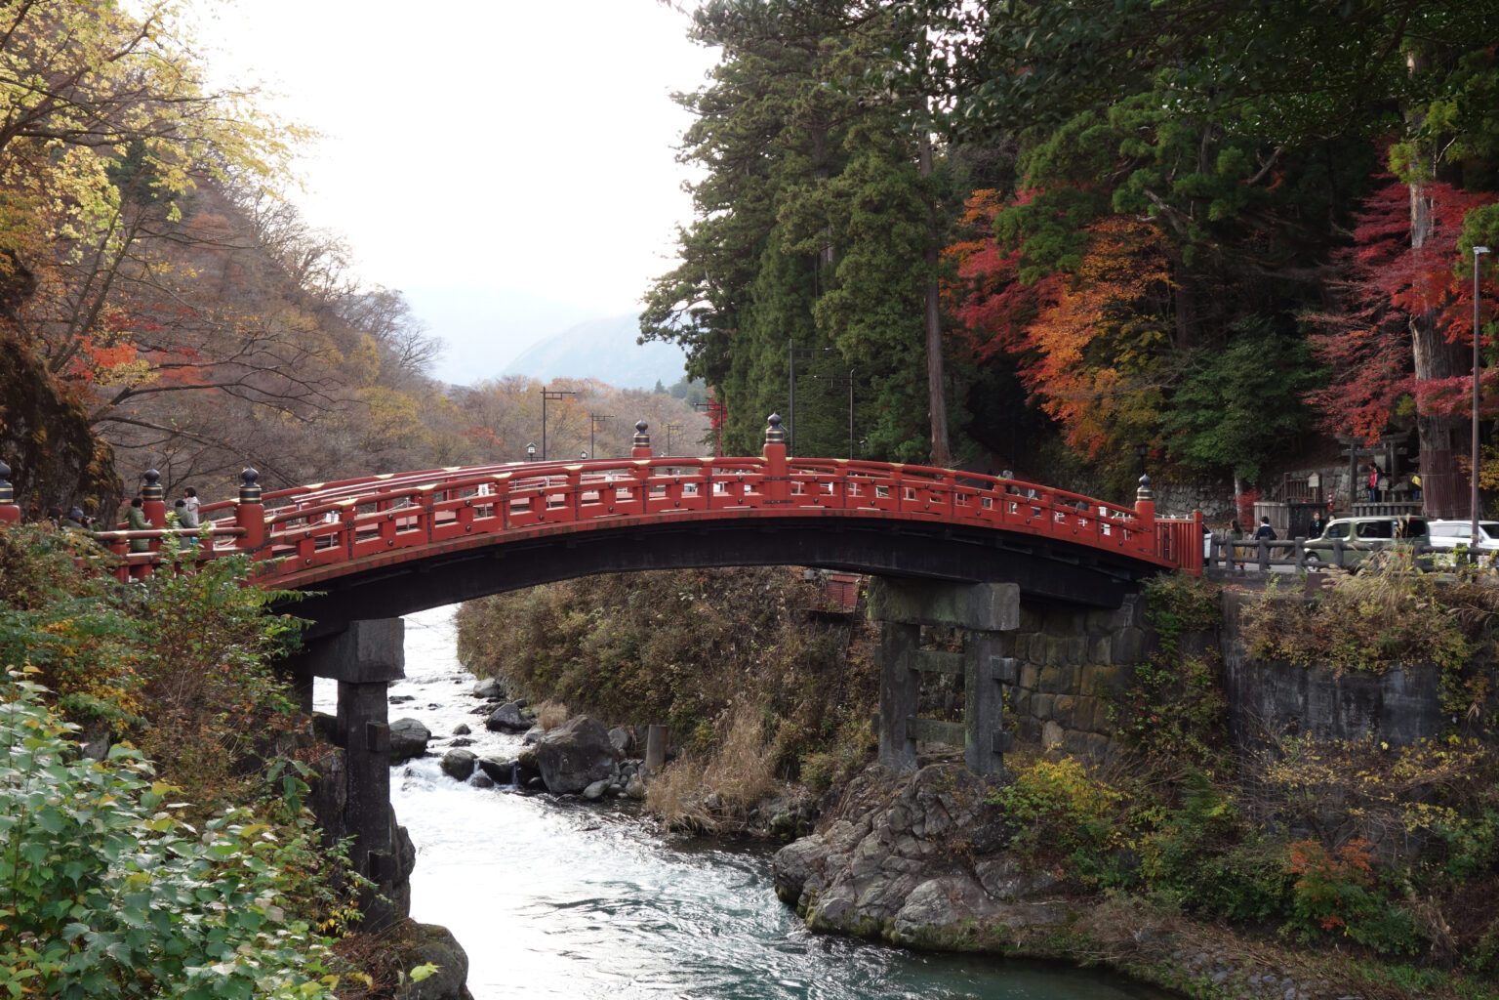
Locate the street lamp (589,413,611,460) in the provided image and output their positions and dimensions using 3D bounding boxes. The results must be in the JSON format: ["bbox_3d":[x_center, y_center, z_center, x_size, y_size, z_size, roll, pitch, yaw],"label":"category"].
[{"bbox_3d":[-11.100,-2.700,140.000,1.900,7.400,0.200,0,0,0],"label":"street lamp"}]

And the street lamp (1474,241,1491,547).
[{"bbox_3d":[19.600,-2.300,50.200,0.700,8.900,0.250,0,0,-37],"label":"street lamp"}]

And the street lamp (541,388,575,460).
[{"bbox_3d":[-10.300,-2.400,100.000,1.900,7.400,0.200,0,0,0],"label":"street lamp"}]

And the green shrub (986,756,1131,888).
[{"bbox_3d":[8.200,8.550,50.200,3.700,3.300,2.900,0,0,0],"label":"green shrub"}]

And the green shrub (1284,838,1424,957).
[{"bbox_3d":[13.500,8.800,42.200,3.000,2.600,2.400,0,0,0],"label":"green shrub"}]

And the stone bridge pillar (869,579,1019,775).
[{"bbox_3d":[5.700,5.150,55.600,1.100,5.650,5.600,0,0,-37],"label":"stone bridge pillar"}]

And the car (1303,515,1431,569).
[{"bbox_3d":[18.980,1.280,58.000,1.700,1.650,3.890,0,0,-33],"label":"car"}]

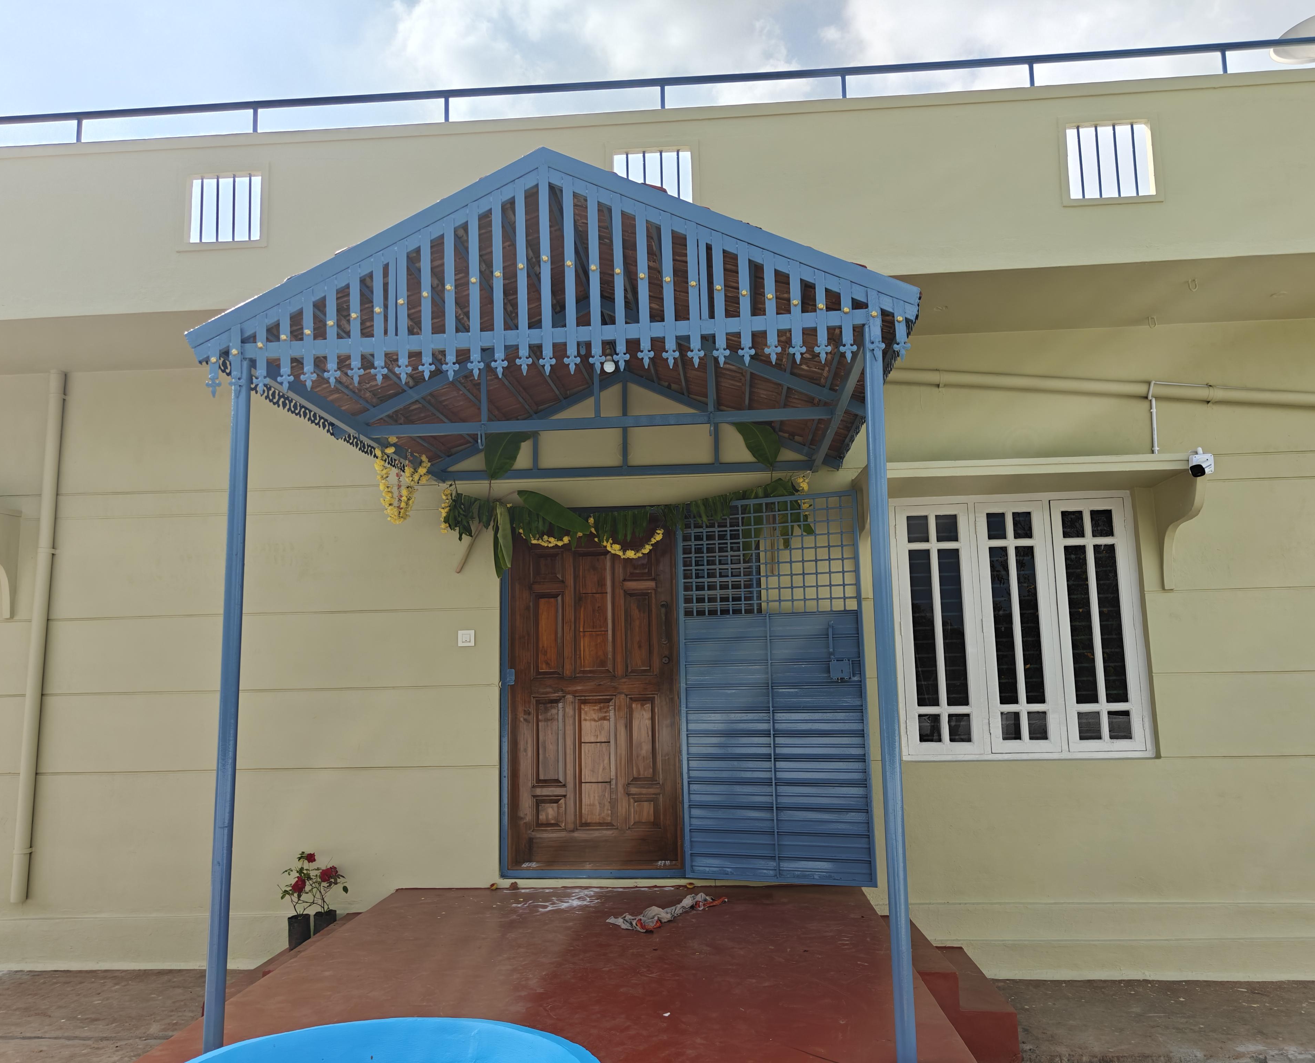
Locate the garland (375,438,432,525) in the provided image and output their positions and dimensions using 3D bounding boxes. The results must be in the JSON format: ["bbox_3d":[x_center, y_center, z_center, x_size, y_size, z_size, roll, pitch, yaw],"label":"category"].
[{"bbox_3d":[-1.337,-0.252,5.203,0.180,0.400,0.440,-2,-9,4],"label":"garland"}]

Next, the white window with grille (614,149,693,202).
[{"bbox_3d":[-0.019,-1.810,5.197,0.410,0.395,0.100,-2,-9,4],"label":"white window with grille"}]

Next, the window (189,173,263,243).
[{"bbox_3d":[-2.333,-1.743,5.348,0.418,0.398,0.100,-2,-9,4],"label":"window"}]

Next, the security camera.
[{"bbox_3d":[2.780,-0.357,5.032,0.115,0.140,0.180,-7,-11,33],"label":"security camera"}]

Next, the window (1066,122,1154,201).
[{"bbox_3d":[2.307,-1.883,5.045,0.418,0.407,0.100,-2,-9,4],"label":"window"}]

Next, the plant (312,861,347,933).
[{"bbox_3d":[-1.836,2.082,5.458,0.190,0.465,0.190,-2,-9,4],"label":"plant"}]

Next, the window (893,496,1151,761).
[{"bbox_3d":[2.070,0.536,5.675,1.376,1.503,0.100,-2,-9,4],"label":"window"}]

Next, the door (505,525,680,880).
[{"bbox_3d":[-0.366,0.922,5.792,1.007,2.062,0.090,-2,-9,4],"label":"door"}]

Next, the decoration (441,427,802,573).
[{"bbox_3d":[-0.193,-0.184,5.685,2.165,0.862,0.270,-2,-9,4],"label":"decoration"}]

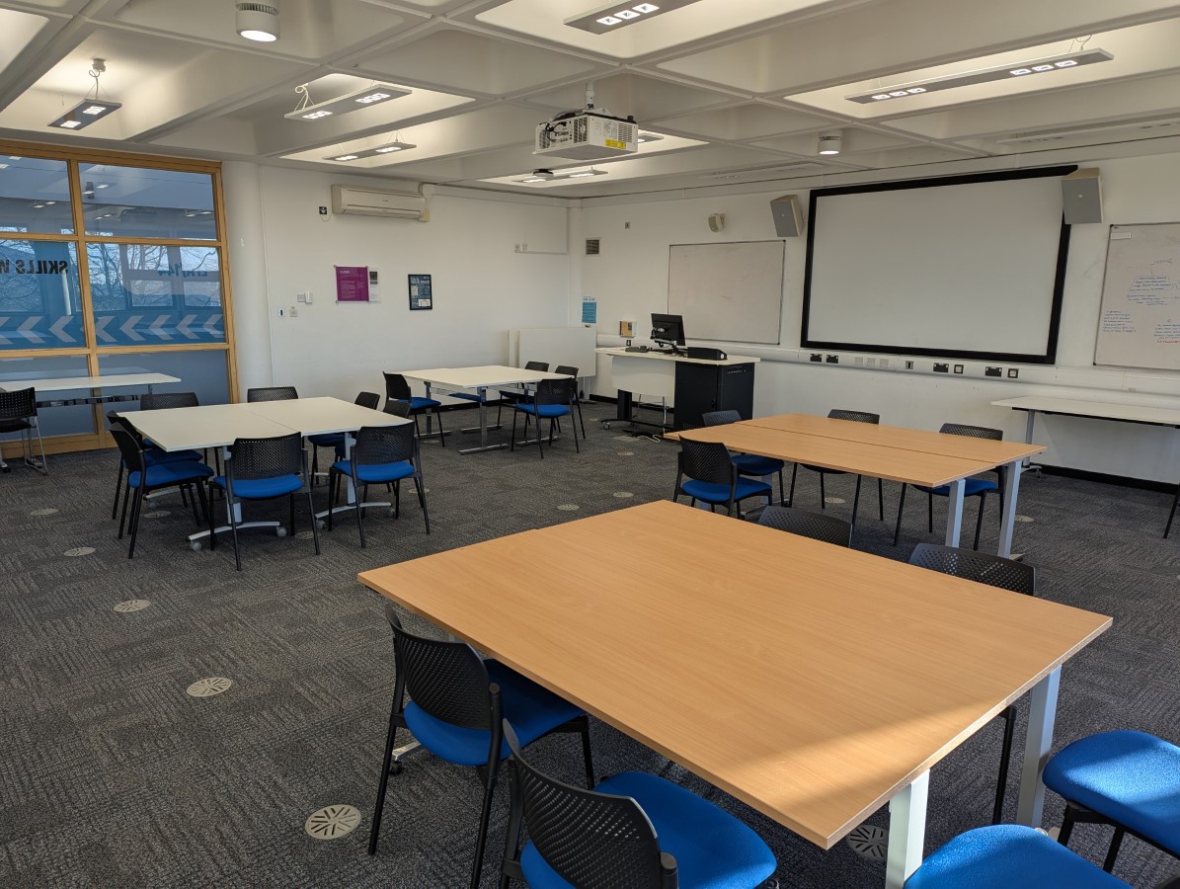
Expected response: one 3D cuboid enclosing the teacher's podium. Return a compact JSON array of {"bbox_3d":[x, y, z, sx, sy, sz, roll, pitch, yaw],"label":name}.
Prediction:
[{"bbox_3d":[0.965,-0.591,9.606,0.800,0.930,1.950,-9,15,-42],"label":"teacher's podium"}]

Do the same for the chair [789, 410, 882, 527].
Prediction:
[{"bbox_3d":[1.814,0.174,6.000,0.530,0.790,0.530,-10,15,-44],"label":"chair"}]

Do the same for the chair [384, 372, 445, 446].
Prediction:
[{"bbox_3d":[-1.891,-0.377,8.716,0.530,0.790,0.530,-9,14,-41],"label":"chair"}]

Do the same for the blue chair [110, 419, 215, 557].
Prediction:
[{"bbox_3d":[-2.763,0.249,5.295,0.560,0.790,0.530,-7,13,-36],"label":"blue chair"}]

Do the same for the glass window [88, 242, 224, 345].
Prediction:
[{"bbox_3d":[-4.505,-1.575,8.611,1.270,1.029,0.050,-9,14,-41],"label":"glass window"}]

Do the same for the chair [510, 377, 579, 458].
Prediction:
[{"bbox_3d":[-0.445,-0.314,8.393,0.530,0.790,0.560,-9,14,-41],"label":"chair"}]

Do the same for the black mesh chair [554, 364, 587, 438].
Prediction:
[{"bbox_3d":[-0.392,-0.461,9.229,0.530,0.790,0.530,-7,13,-35],"label":"black mesh chair"}]

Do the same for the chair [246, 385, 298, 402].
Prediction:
[{"bbox_3d":[-2.593,-0.070,6.985,0.530,0.790,0.560,-9,14,-41],"label":"chair"}]

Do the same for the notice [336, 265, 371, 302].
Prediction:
[{"bbox_3d":[-2.873,-1.941,9.947,0.423,0.435,0.015,-9,14,-41],"label":"notice"}]

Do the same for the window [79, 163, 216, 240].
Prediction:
[{"bbox_3d":[-4.500,-2.483,8.432,1.248,0.681,0.050,-9,14,-41],"label":"window"}]

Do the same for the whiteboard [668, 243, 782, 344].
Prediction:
[{"bbox_3d":[1.654,-1.912,10.323,0.030,1.200,1.800,-9,15,-42],"label":"whiteboard"}]

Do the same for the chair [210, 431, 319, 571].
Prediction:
[{"bbox_3d":[-2.038,0.295,5.099,0.530,0.790,0.560,-9,14,-41],"label":"chair"}]

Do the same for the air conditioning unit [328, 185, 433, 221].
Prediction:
[{"bbox_3d":[-2.549,-2.938,10.030,1.150,0.330,0.240,-9,15,-42],"label":"air conditioning unit"}]

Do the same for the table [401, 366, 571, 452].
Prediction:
[{"bbox_3d":[-1.176,-0.409,9.078,1.500,0.730,1.500,-9,14,-41],"label":"table"}]

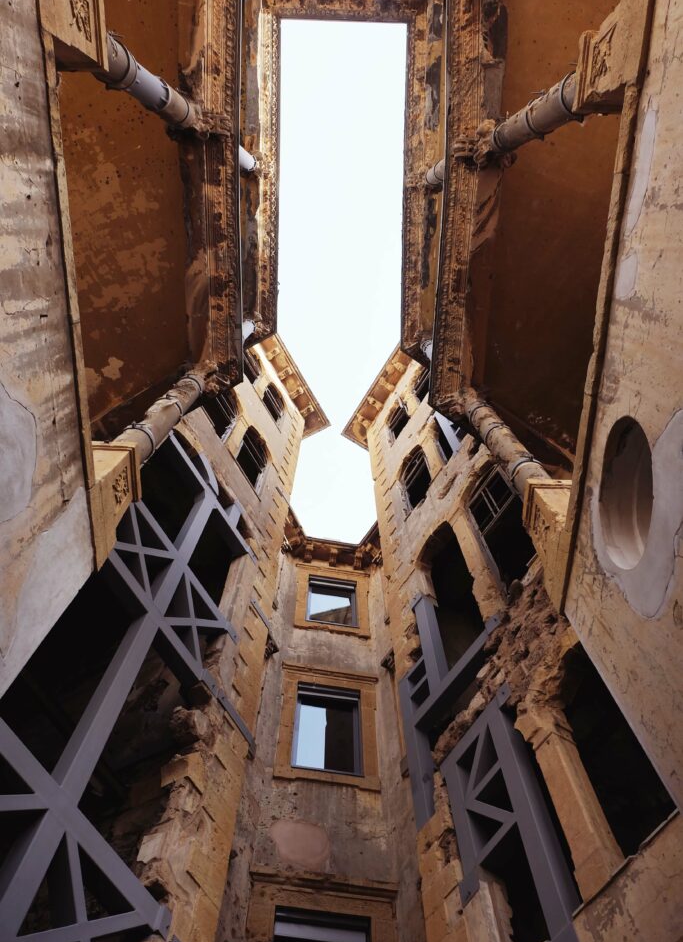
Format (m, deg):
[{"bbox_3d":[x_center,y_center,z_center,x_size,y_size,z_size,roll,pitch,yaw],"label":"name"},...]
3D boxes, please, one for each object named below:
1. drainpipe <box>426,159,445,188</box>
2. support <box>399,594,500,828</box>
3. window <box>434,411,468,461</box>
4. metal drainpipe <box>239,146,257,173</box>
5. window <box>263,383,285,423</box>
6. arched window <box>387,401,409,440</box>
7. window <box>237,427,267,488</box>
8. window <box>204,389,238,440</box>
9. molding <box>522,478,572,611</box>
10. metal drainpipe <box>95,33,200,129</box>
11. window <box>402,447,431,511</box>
[{"bbox_3d":[1.346,-4.156,9.529,0.225,2.375,0.225,0,-70,0],"label":"drainpipe"},{"bbox_3d":[1.442,2.472,9.146,0.280,3.936,2.072,30,-73,-10],"label":"support"},{"bbox_3d":[2.375,-0.927,14.504,0.250,3.000,0.860,30,-73,-10],"label":"window"},{"bbox_3d":[-1.320,-4.326,9.382,0.225,2.195,0.225,0,-70,0],"label":"metal drainpipe"},{"bbox_3d":[-1.964,-1.906,19.305,0.250,2.490,0.849,-27,-73,9],"label":"window"},{"bbox_3d":[1.666,-1.456,19.453,0.250,2.760,0.860,30,-73,-10],"label":"arched window"},{"bbox_3d":[-1.964,-0.280,14.752,0.250,2.586,0.830,-27,-73,9],"label":"window"},{"bbox_3d":[-2.551,-1.333,14.470,0.250,2.953,0.830,-27,-73,9],"label":"window"},{"bbox_3d":[1.307,0.388,3.866,0.355,0.947,0.426,1,-70,0],"label":"molding"},{"bbox_3d":[-1.330,-2.746,4.955,0.241,2.326,0.241,0,-70,0],"label":"metal drainpipe"},{"bbox_3d":[1.672,0.135,14.924,0.250,2.760,0.860,30,-73,-10],"label":"window"}]

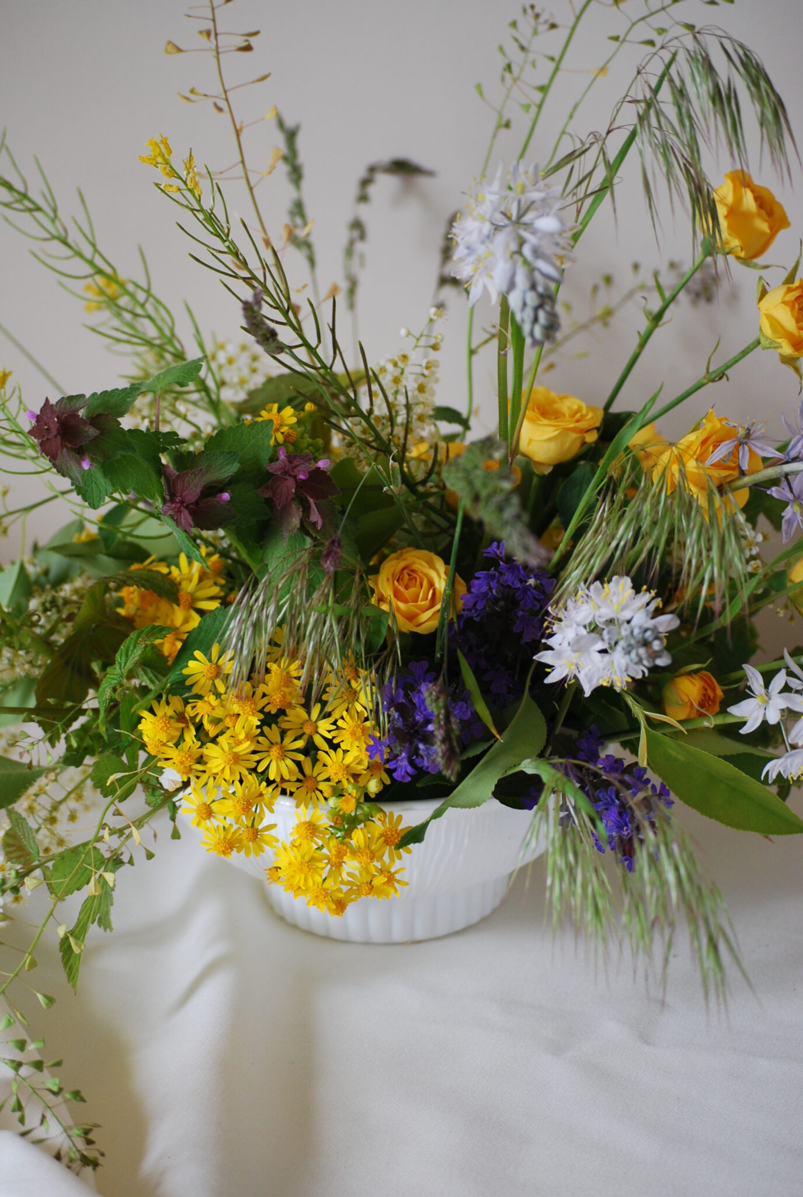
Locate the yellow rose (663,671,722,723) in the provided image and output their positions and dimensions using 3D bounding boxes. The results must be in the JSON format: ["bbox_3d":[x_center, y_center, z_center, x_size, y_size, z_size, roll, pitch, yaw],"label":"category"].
[{"bbox_3d":[0.117,0.039,1.100,0.025,0.022,0.022,14,20,42],"label":"yellow rose"}]

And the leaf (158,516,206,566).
[{"bbox_3d":[-0.089,-0.023,1.110,0.020,0.021,0.014,-7,16,-24],"label":"leaf"}]

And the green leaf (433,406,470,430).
[{"bbox_3d":[0.022,-0.078,1.180,0.016,0.011,0.013,-3,15,-11],"label":"green leaf"}]

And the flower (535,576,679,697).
[{"bbox_3d":[0.080,0.015,1.060,0.055,0.047,0.048,-6,16,-20],"label":"flower"}]

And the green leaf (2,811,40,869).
[{"bbox_3d":[-0.156,0.099,1.120,0.015,0.026,0.012,-31,6,-10],"label":"green leaf"}]

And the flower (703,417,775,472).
[{"bbox_3d":[0.138,-0.062,1.110,0.029,0.022,0.021,0,15,0],"label":"flower"}]

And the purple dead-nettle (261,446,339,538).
[{"bbox_3d":[-0.041,-0.043,1.090,0.031,0.035,0.028,-1,15,-3],"label":"purple dead-nettle"}]

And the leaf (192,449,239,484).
[{"bbox_3d":[-0.077,-0.055,1.135,0.021,0.006,0.015,-17,49,-8],"label":"leaf"}]

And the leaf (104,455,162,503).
[{"bbox_3d":[-0.112,-0.050,1.135,0.027,0.007,0.019,26,57,10],"label":"leaf"}]

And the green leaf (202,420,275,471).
[{"bbox_3d":[-0.068,-0.063,1.135,0.030,0.024,0.014,0,14,0],"label":"green leaf"}]

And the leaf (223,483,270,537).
[{"bbox_3d":[-0.064,-0.036,1.110,0.020,0.023,0.012,-2,15,-6],"label":"leaf"}]

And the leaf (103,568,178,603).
[{"bbox_3d":[-0.109,-0.005,1.140,0.032,0.013,0.020,14,36,21],"label":"leaf"}]

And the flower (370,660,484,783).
[{"bbox_3d":[0.010,0.050,1.125,0.045,0.049,0.045,0,14,0],"label":"flower"}]

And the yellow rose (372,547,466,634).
[{"bbox_3d":[0.007,-0.003,1.130,0.039,0.037,0.031,-2,-19,4],"label":"yellow rose"}]

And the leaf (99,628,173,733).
[{"bbox_3d":[-0.107,0.033,1.095,0.020,0.048,0.022,27,6,-7],"label":"leaf"}]

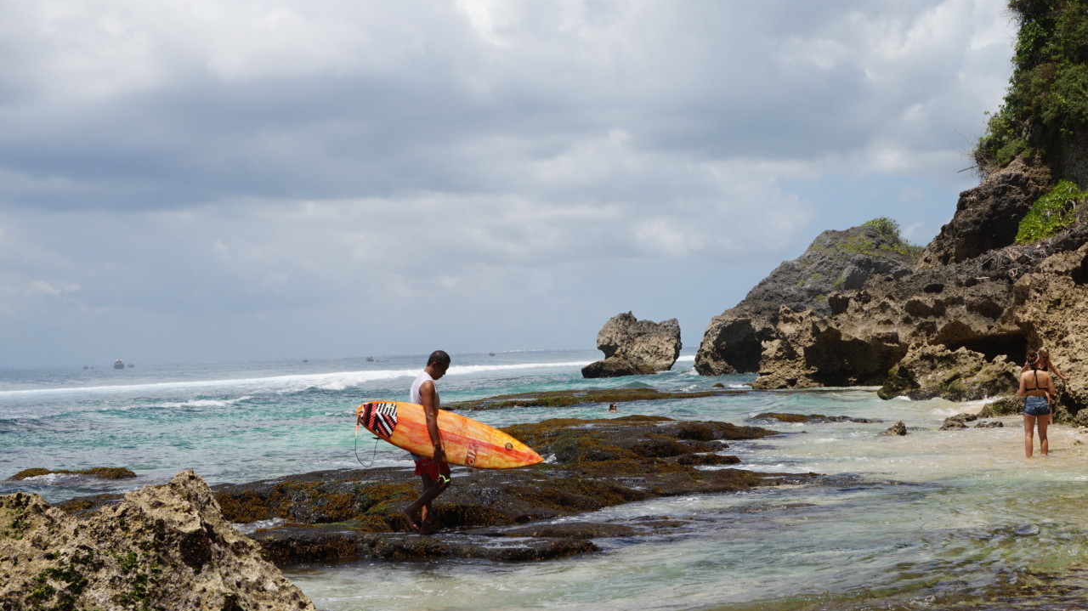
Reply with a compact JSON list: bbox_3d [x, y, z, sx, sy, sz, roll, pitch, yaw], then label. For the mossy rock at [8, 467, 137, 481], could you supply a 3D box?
[{"bbox_3d":[-7.382,2.638,27.400,2.000,0.250,0.900,-1,-2,-16],"label":"mossy rock"}]

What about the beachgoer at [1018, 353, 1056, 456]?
[{"bbox_3d":[7.264,1.483,25.800,0.550,1.630,0.360,-2,-2,16],"label":"beachgoer"}]

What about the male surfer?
[{"bbox_3d":[-1.060,1.238,15.900,0.470,1.670,0.520,-1,-2,-5],"label":"male surfer"}]

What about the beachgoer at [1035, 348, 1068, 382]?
[{"bbox_3d":[8.442,1.366,29.500,0.800,1.380,0.500,-2,-2,14],"label":"beachgoer"}]

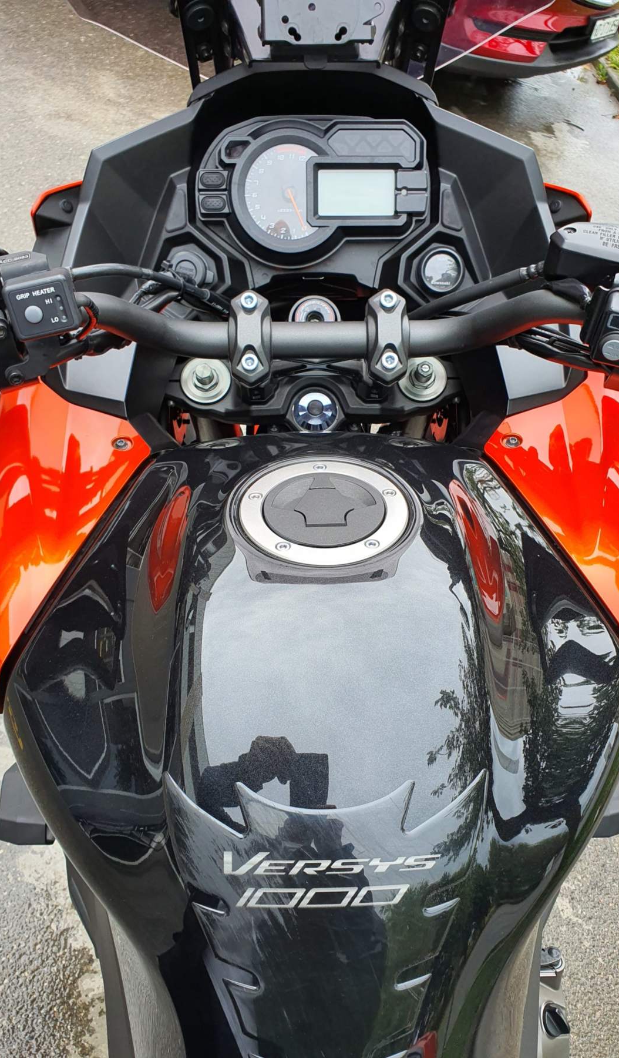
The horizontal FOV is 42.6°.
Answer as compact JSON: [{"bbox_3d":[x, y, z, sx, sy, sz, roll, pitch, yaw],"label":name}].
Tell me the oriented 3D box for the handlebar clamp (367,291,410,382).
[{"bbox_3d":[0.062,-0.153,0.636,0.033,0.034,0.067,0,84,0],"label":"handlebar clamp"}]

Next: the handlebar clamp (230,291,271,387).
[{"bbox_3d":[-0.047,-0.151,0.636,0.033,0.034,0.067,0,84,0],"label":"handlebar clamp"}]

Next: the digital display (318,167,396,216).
[{"bbox_3d":[0.046,-0.322,0.764,0.074,0.010,0.045,0,88,0],"label":"digital display"}]

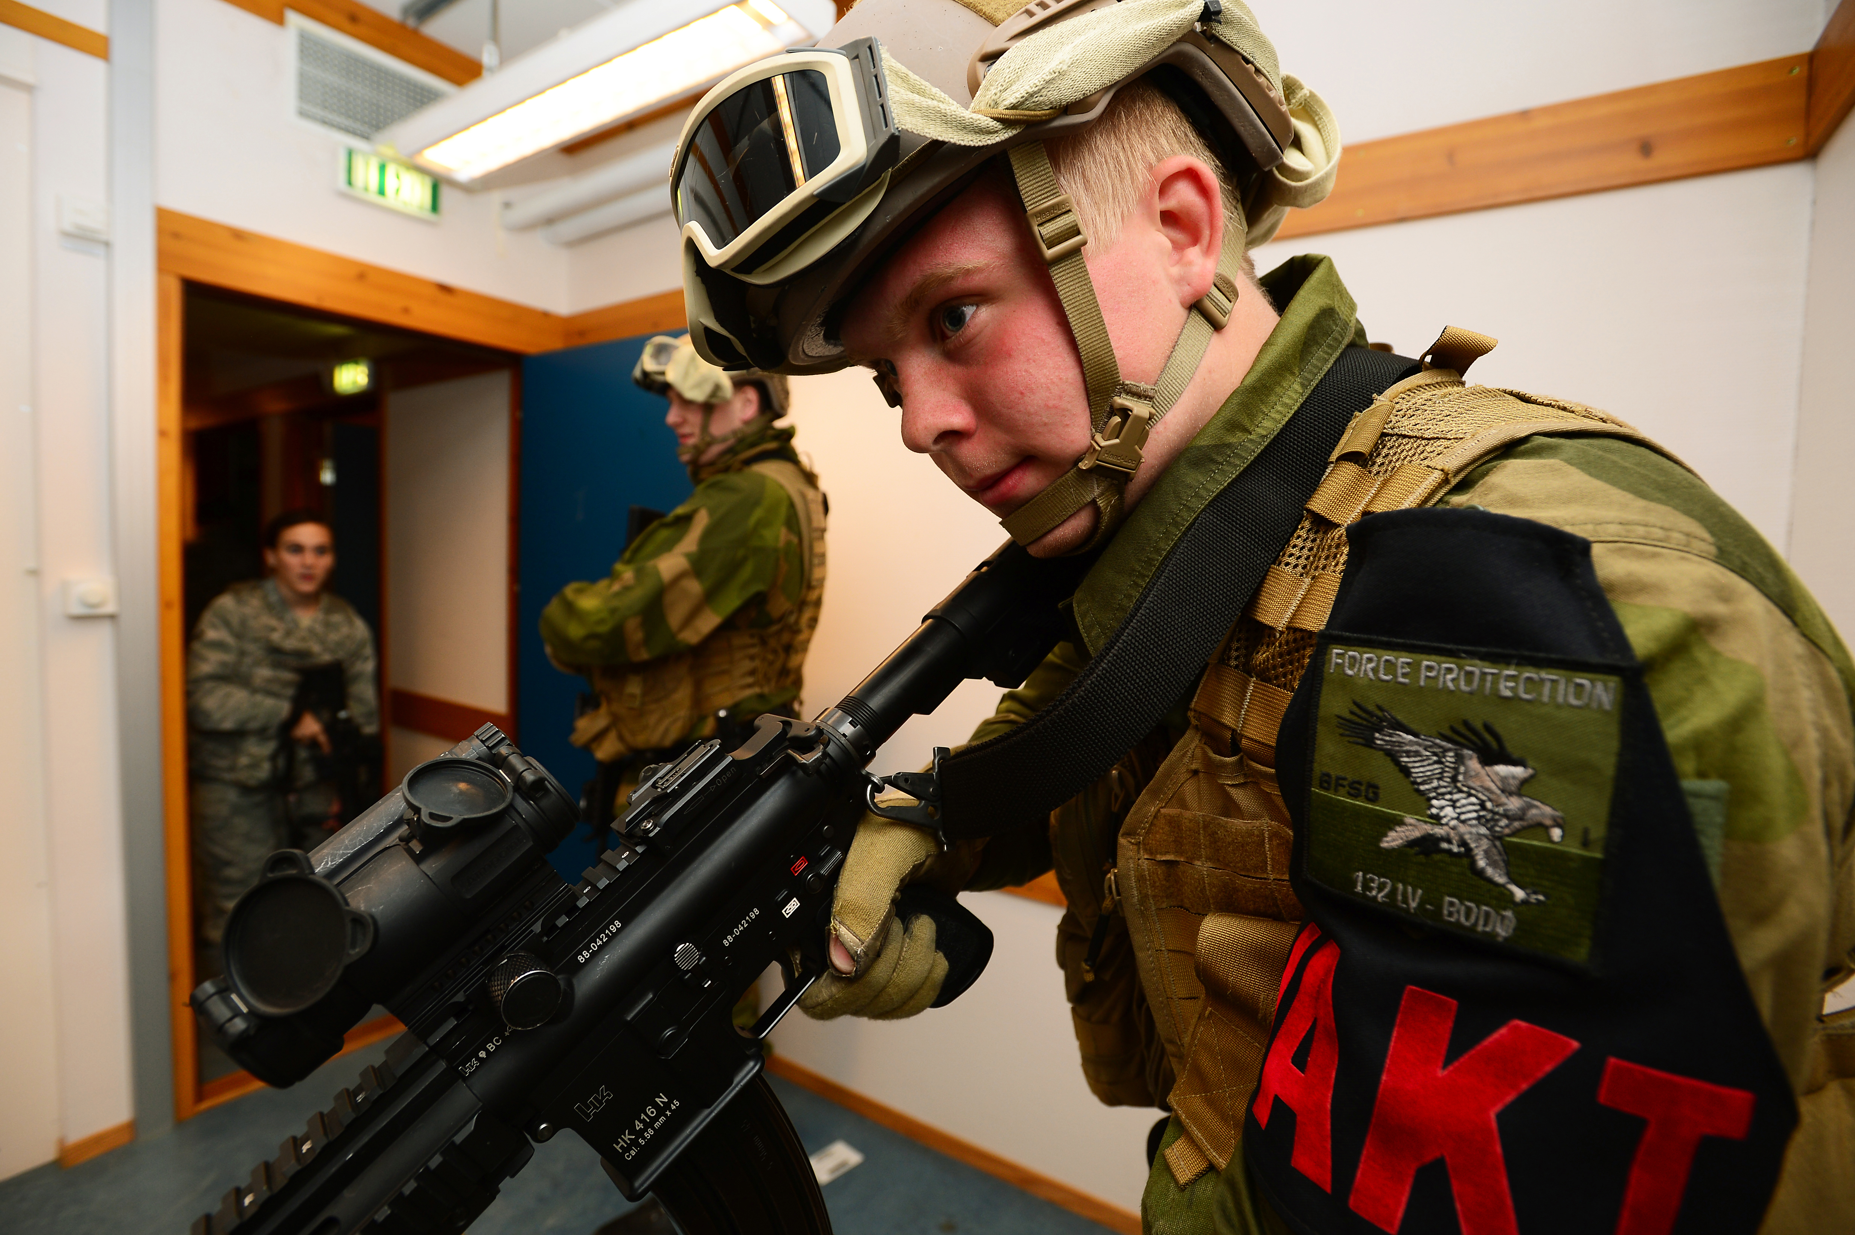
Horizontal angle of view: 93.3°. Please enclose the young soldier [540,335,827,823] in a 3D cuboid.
[{"bbox_3d":[-0.510,0.360,1.860,0.580,1.890,0.560,1,4,-17],"label":"young soldier"}]

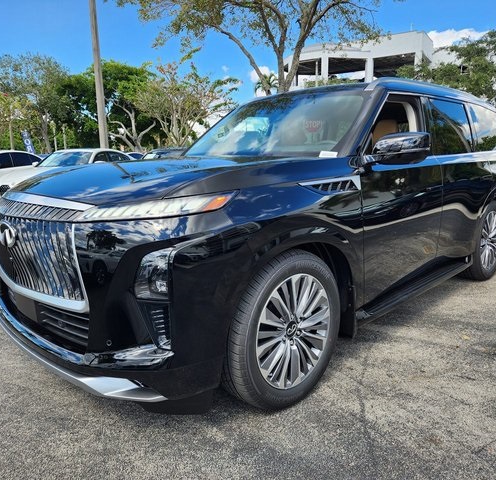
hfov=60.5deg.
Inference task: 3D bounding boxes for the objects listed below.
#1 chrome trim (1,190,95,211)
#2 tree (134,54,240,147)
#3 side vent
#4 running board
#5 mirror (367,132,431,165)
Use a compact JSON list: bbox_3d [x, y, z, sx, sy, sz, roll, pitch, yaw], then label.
[{"bbox_3d":[-1.081,-0.210,2.152,0.230,0.090,1.050,-12,15,-43],"label":"chrome trim"},{"bbox_3d":[-2.791,-5.463,19.295,4.900,5.700,4.600,-1,11,0],"label":"tree"},{"bbox_3d":[0.480,-0.288,2.357,0.480,0.090,0.050,-12,15,-43],"label":"side vent"},{"bbox_3d":[1.257,0.333,3.253,1.950,0.100,0.200,-11,16,-43],"label":"running board"},{"bbox_3d":[0.909,-0.557,2.595,0.190,0.195,0.320,-12,15,-43],"label":"mirror"}]

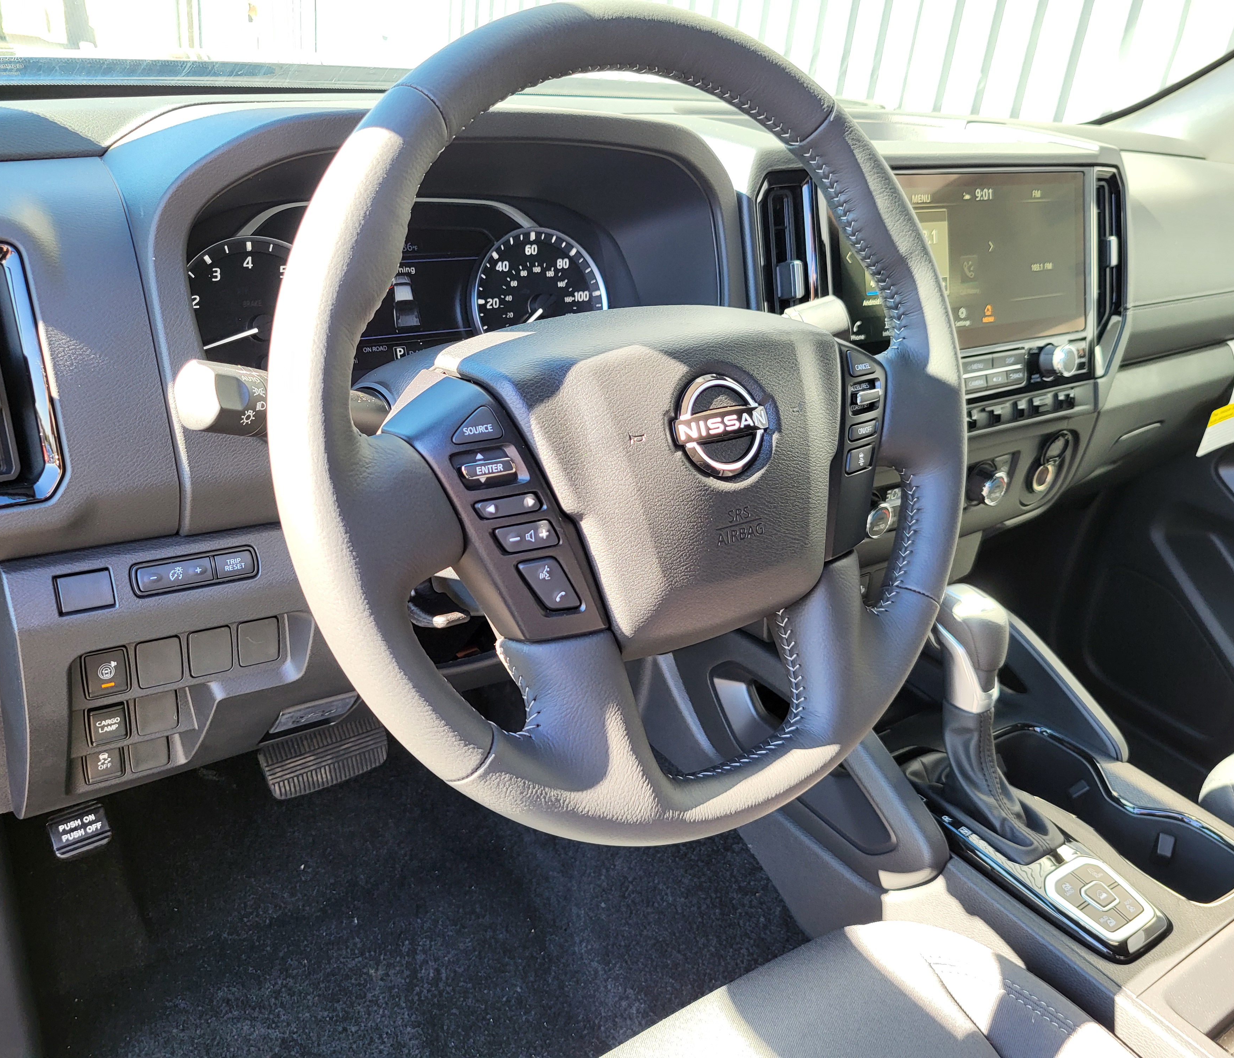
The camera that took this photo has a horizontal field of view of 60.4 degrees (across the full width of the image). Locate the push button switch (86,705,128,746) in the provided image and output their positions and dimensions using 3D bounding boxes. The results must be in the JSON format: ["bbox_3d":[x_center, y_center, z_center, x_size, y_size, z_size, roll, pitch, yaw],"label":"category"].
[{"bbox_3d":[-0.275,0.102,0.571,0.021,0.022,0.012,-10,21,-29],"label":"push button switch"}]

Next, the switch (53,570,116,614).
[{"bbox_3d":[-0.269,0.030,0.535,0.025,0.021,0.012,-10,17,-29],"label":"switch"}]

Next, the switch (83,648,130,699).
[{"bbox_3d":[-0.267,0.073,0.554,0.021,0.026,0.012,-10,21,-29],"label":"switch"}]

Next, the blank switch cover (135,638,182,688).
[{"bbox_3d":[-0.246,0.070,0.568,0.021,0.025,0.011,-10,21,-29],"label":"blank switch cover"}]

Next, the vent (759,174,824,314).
[{"bbox_3d":[0.104,-0.155,0.699,0.052,0.150,0.035,-13,13,-32],"label":"vent"}]

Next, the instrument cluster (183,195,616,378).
[{"bbox_3d":[-0.149,-0.155,0.730,0.320,0.136,0.050,-13,13,-32],"label":"instrument cluster"}]

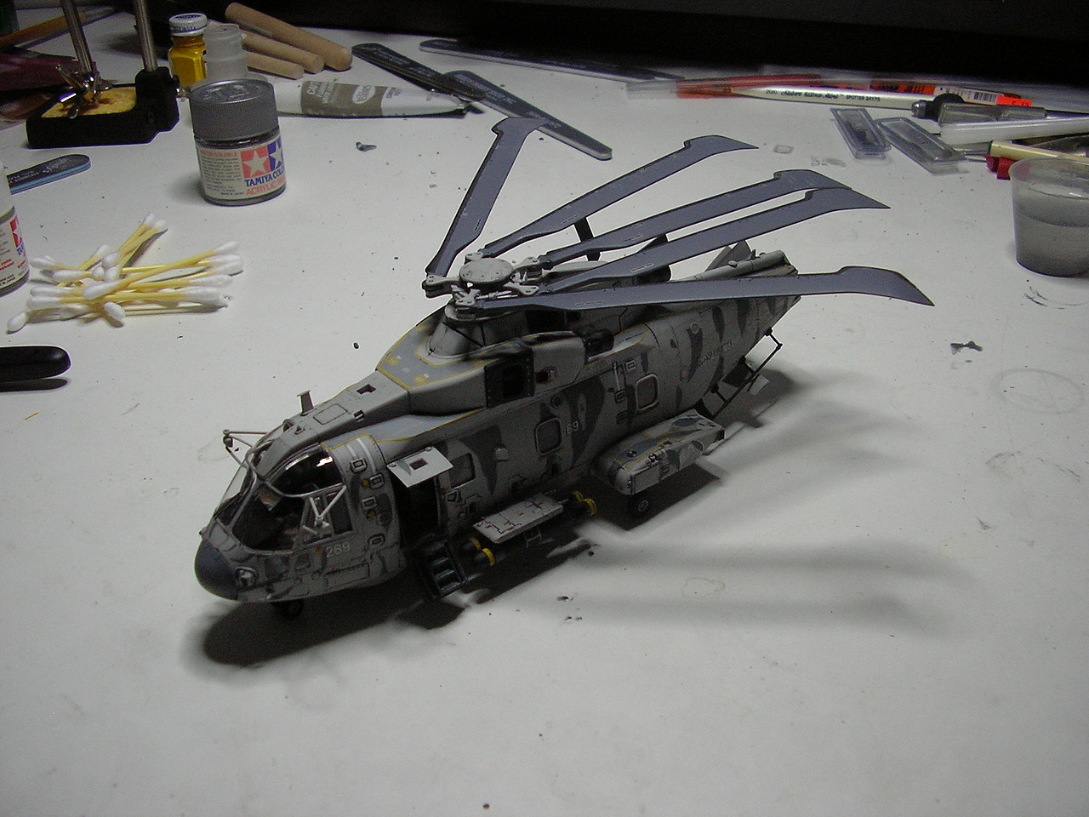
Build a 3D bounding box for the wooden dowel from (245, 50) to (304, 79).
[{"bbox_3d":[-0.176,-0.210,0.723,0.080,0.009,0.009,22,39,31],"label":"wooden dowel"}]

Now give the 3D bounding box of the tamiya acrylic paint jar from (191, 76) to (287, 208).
[{"bbox_3d":[-0.140,-0.122,0.548,0.038,0.047,0.038,-1,32,0],"label":"tamiya acrylic paint jar"}]

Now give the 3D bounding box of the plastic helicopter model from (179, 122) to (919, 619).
[{"bbox_3d":[0.000,-0.012,0.341,0.220,0.077,0.164,-24,39,-32],"label":"plastic helicopter model"}]

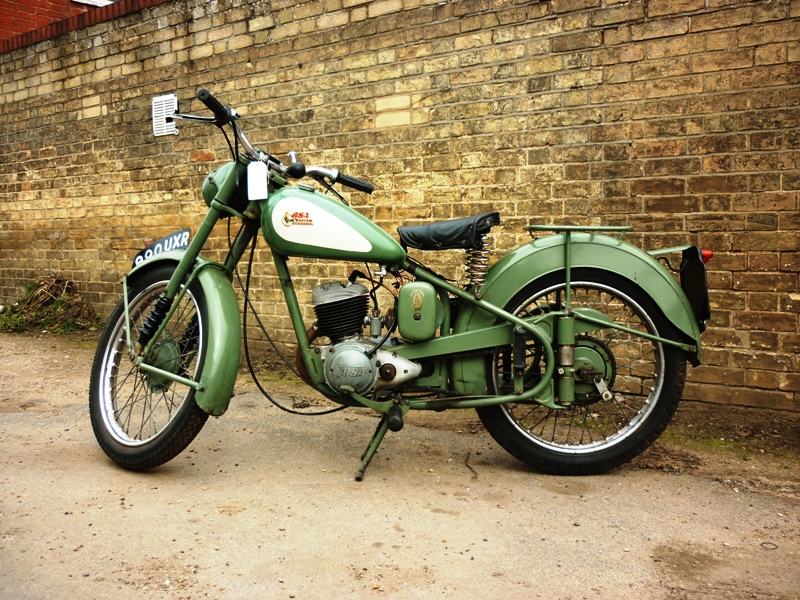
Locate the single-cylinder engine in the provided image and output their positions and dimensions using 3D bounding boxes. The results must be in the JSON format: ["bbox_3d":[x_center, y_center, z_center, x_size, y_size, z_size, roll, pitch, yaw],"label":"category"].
[{"bbox_3d":[-0.097,0.102,2.248,0.312,0.314,0.260,0,5,0],"label":"single-cylinder engine"}]

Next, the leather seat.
[{"bbox_3d":[0.139,-0.200,2.224,0.290,0.110,0.255,0,5,0],"label":"leather seat"}]

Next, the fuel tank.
[{"bbox_3d":[-0.189,-0.215,2.224,0.420,0.222,0.240,0,5,0],"label":"fuel tank"}]

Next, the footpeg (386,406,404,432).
[{"bbox_3d":[-0.010,0.321,2.088,0.045,0.045,0.120,0,5,0],"label":"footpeg"}]

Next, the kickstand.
[{"bbox_3d":[-0.073,0.411,2.282,0.110,0.205,0.200,0,5,0],"label":"kickstand"}]

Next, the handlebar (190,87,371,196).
[{"bbox_3d":[-0.326,-0.425,2.220,0.140,0.115,0.670,5,-12,41],"label":"handlebar"}]

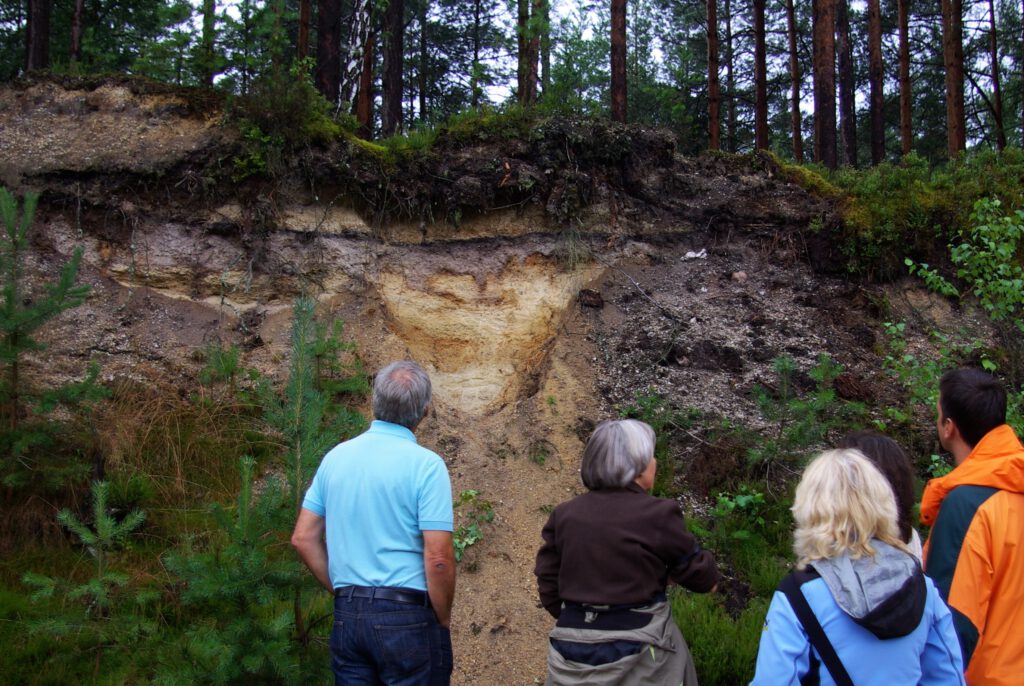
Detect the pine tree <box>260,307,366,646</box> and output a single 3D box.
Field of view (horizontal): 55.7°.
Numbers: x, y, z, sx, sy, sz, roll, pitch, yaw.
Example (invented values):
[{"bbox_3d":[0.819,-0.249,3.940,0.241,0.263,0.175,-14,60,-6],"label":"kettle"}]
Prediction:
[{"bbox_3d":[-1.020,0.660,5.000,0.540,1.780,0.540,0,-2,0],"label":"pine tree"}]

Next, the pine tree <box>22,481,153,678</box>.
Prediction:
[{"bbox_3d":[-2.010,1.120,4.600,0.600,0.920,0.600,0,-2,0],"label":"pine tree"}]

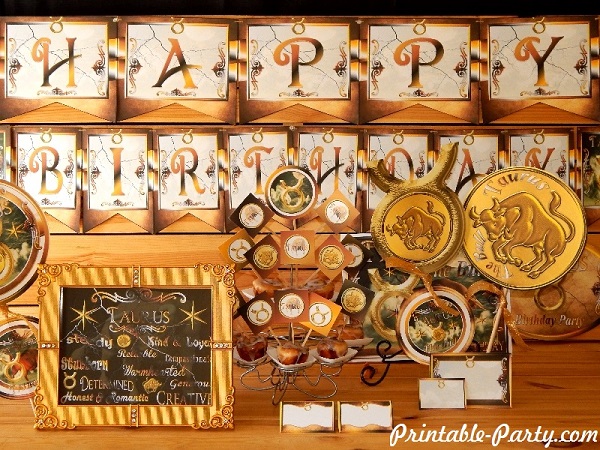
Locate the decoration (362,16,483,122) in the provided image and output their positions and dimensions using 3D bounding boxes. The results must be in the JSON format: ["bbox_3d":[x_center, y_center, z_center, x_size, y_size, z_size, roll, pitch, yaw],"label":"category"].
[{"bbox_3d":[0.240,-0.308,2.120,0.243,0.214,0.010,0,0,0],"label":"decoration"}]

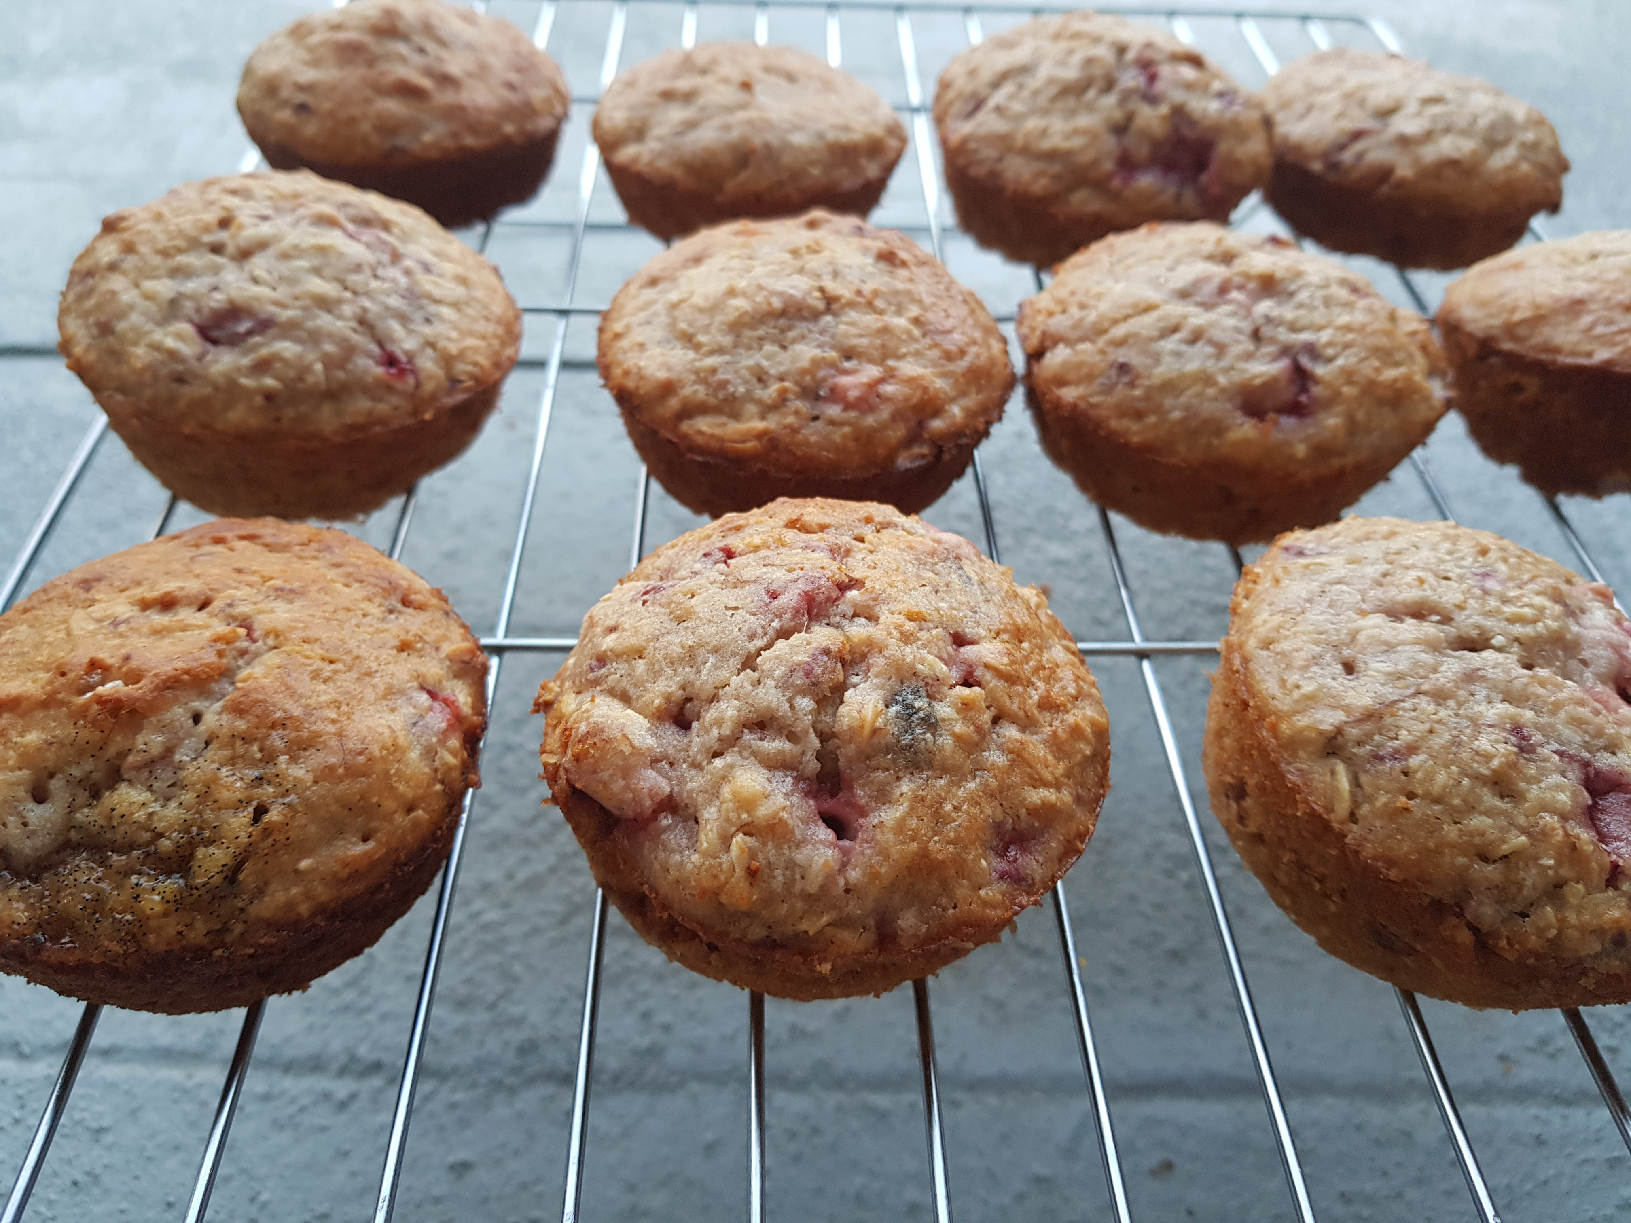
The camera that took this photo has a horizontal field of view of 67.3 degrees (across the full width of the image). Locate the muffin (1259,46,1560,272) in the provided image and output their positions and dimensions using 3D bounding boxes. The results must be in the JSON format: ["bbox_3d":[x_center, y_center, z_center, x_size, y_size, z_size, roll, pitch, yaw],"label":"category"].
[{"bbox_3d":[0.141,-0.111,0.290,0.073,0.033,0.073,0,47,-2],"label":"muffin"}]

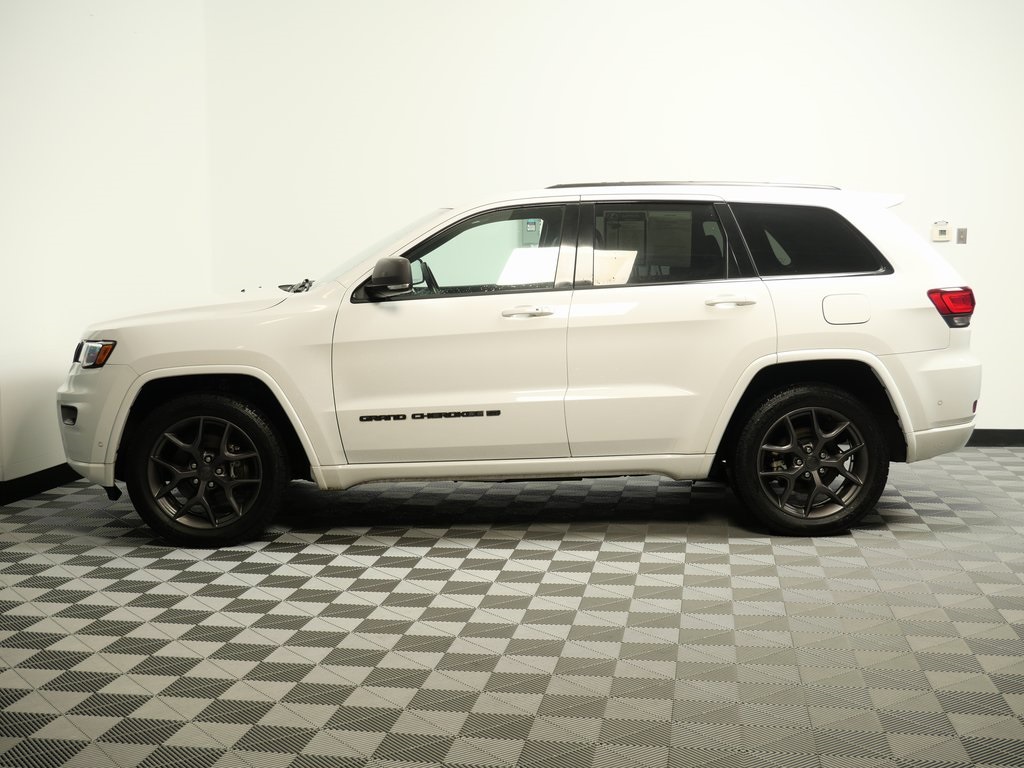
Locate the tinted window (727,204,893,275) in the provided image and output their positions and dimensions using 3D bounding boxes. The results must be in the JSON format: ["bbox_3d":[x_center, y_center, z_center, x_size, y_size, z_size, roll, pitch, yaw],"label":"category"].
[{"bbox_3d":[1.457,-0.710,5.786,0.750,0.375,0.100,-1,-7,-2],"label":"tinted window"}]

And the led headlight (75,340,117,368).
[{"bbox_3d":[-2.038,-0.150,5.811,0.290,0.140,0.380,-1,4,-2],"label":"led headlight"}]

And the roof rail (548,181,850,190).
[{"bbox_3d":[0.919,-0.989,5.924,1.500,0.057,0.070,-1,4,-2],"label":"roof rail"}]

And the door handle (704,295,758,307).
[{"bbox_3d":[1.042,-0.398,5.647,0.250,0.060,0.060,-1,4,-2],"label":"door handle"}]

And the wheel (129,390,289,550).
[{"bbox_3d":[-1.462,0.403,5.746,0.766,0.762,0.270,-1,4,-2],"label":"wheel"}]

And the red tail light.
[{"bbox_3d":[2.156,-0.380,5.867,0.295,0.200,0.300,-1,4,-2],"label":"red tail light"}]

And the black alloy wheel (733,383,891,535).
[{"bbox_3d":[1.452,0.364,5.829,0.766,0.762,0.270,-1,4,-2],"label":"black alloy wheel"}]

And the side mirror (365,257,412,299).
[{"bbox_3d":[-0.575,-0.501,5.546,0.220,0.195,0.220,-1,4,-2],"label":"side mirror"}]

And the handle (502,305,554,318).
[{"bbox_3d":[0.079,-0.344,5.613,0.250,0.066,0.060,-1,4,-2],"label":"handle"}]

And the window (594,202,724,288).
[{"bbox_3d":[0.705,-0.684,5.750,0.640,0.420,0.090,-1,-7,-2],"label":"window"}]

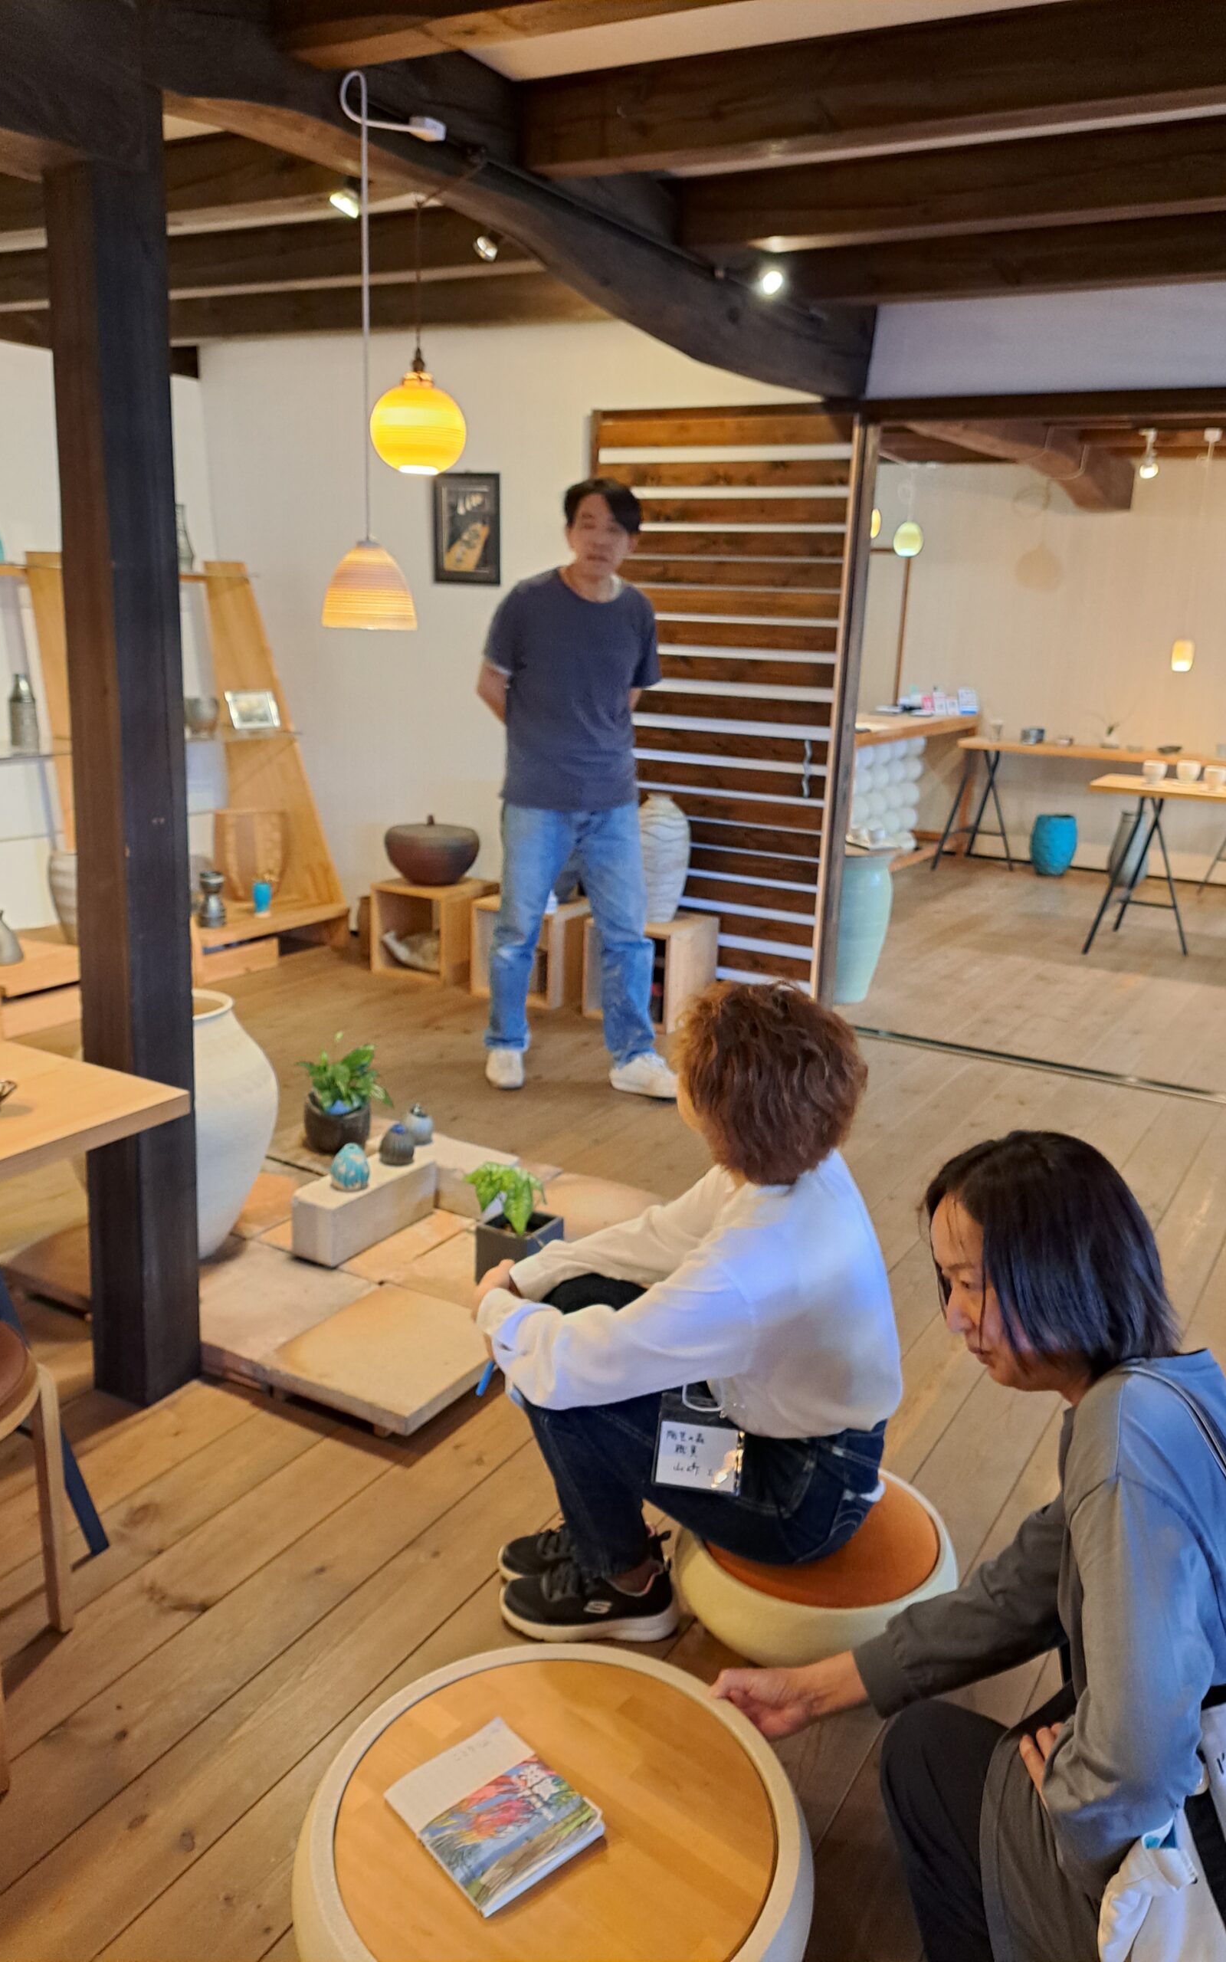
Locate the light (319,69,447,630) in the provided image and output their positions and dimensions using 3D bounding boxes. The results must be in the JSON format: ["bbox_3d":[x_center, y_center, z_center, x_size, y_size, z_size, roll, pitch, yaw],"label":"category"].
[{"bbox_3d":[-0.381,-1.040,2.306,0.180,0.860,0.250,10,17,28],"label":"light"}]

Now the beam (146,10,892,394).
[{"bbox_3d":[-0.018,-1.657,3.040,0.200,0.390,2.800,11,18,30],"label":"beam"}]

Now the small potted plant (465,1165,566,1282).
[{"bbox_3d":[-0.202,0.484,2.711,0.170,0.250,0.150,10,17,27],"label":"small potted plant"}]

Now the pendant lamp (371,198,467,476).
[{"bbox_3d":[-0.381,-1.247,2.655,0.182,0.491,0.182,2,16,-1],"label":"pendant lamp"}]

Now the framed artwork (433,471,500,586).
[{"bbox_3d":[-0.527,-1.663,5.005,0.290,0.388,0.025,10,17,27],"label":"framed artwork"}]

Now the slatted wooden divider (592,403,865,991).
[{"bbox_3d":[0.313,-0.905,4.692,0.960,2.010,0.050,10,17,27],"label":"slatted wooden divider"}]

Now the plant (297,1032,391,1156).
[{"bbox_3d":[-0.676,0.274,3.371,0.230,0.285,0.210,2,15,-1],"label":"plant"}]

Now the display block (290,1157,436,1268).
[{"bbox_3d":[-0.521,0.468,2.870,0.108,0.124,0.335,10,17,28],"label":"display block"}]

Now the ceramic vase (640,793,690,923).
[{"bbox_3d":[0.158,-0.428,4.724,0.223,0.435,0.223,2,15,-1],"label":"ceramic vase"}]

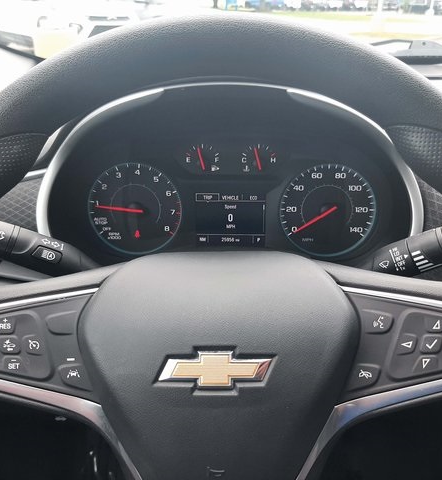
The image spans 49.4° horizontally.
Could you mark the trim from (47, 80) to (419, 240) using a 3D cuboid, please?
[{"bbox_3d":[0.008,-0.072,0.450,0.348,0.147,0.055,0,10,0],"label":"trim"}]

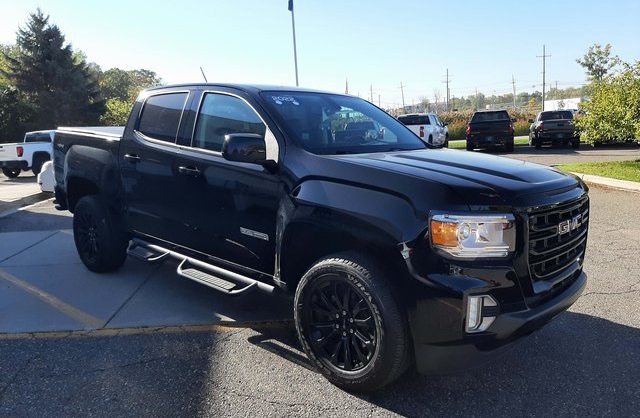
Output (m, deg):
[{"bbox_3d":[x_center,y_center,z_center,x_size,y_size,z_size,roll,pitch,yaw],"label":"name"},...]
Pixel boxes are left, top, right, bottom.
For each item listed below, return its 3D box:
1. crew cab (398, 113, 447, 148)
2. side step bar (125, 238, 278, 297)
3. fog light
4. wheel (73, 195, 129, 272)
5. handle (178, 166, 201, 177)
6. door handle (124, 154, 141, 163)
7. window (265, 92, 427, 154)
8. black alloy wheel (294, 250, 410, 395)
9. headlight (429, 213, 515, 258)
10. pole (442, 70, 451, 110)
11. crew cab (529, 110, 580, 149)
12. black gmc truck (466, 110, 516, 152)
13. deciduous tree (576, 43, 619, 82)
[{"bbox_3d":[4.830,-3.800,23.700,2.070,1.940,5.850,2,11,23],"label":"crew cab"},{"bbox_3d":[-0.996,0.409,3.597,1.840,0.125,0.200,9,13,42],"label":"side step bar"},{"bbox_3d":[0.725,0.476,2.165,0.150,0.180,0.100,-5,11,-27],"label":"fog light"},{"bbox_3d":[-2.220,0.246,4.890,0.775,0.775,0.270,8,12,41],"label":"wheel"},{"bbox_3d":[-0.931,-0.268,3.430,0.240,0.050,0.060,8,12,41],"label":"handle"},{"bbox_3d":[-1.545,-0.416,3.961,0.240,0.055,0.055,9,13,42],"label":"door handle"},{"bbox_3d":[0.236,-0.667,3.496,1.420,0.150,0.740,-10,48,-47],"label":"window"},{"bbox_3d":[0.177,0.623,2.680,0.770,0.770,0.260,9,13,42],"label":"black alloy wheel"},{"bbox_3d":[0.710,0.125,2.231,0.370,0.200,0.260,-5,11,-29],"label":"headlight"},{"bbox_3d":[30.263,-27.033,115.000,2.100,13.000,0.350,1,10,15],"label":"pole"},{"bbox_3d":[11.500,-3.930,23.570,1.910,1.790,5.400,2,10,20],"label":"crew cab"},{"bbox_3d":[8.276,-3.836,23.116,2.060,1.920,5.880,2,10,20],"label":"black gmc truck"},{"bbox_3d":[17.318,-7.395,30.000,2.600,5.600,2.600,4,11,30],"label":"deciduous tree"}]

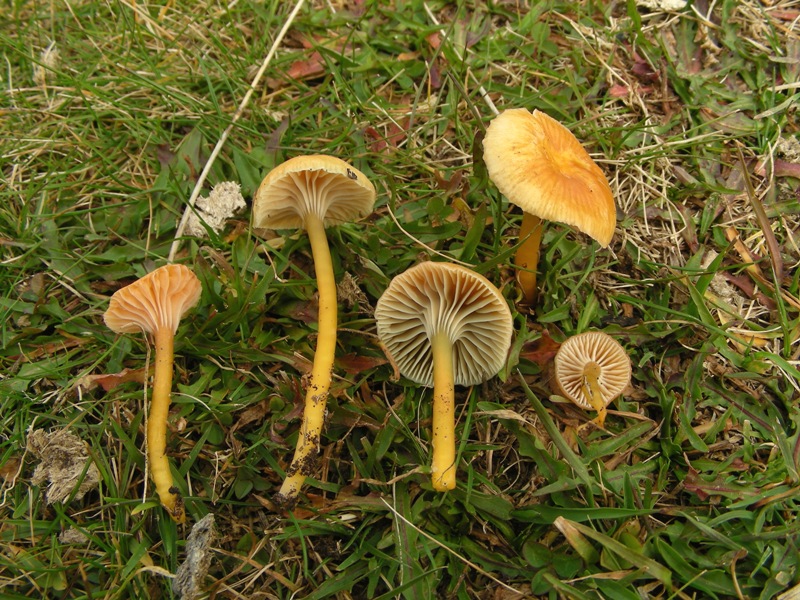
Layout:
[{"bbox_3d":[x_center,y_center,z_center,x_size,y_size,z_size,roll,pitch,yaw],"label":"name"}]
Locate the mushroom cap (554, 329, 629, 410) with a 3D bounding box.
[{"bbox_3d":[0.056,0.020,0.258,0.023,0.010,0.023,0,94,12],"label":"mushroom cap"}]

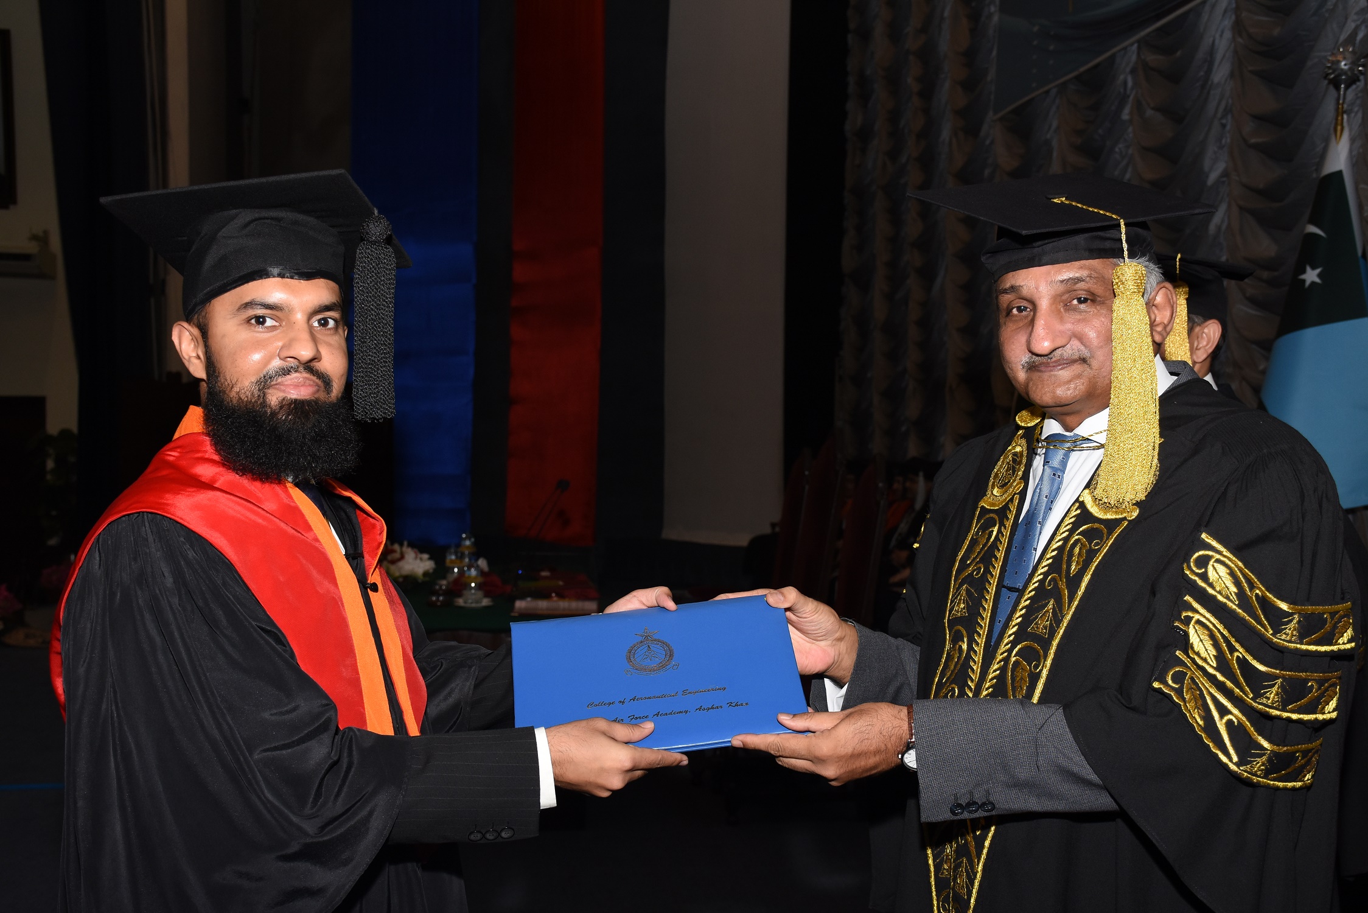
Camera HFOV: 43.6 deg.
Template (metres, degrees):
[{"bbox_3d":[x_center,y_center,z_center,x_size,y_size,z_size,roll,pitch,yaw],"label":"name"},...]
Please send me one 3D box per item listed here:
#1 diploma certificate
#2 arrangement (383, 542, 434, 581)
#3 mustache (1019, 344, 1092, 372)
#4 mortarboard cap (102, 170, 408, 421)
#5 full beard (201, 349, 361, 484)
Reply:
[{"bbox_3d":[-0.031,0.241,1.855,0.307,0.014,0.219,-7,37,-2],"label":"diploma certificate"},{"bbox_3d":[-1.145,0.425,6.900,0.280,0.170,0.250,1,2,-6],"label":"arrangement"},{"bbox_3d":[0.398,-0.105,1.835,0.076,0.026,0.028,-7,3,34],"label":"mustache"},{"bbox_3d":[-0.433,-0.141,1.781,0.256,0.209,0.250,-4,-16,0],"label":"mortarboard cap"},{"bbox_3d":[-0.406,-0.041,1.765,0.150,0.145,0.130,-2,-8,-41],"label":"full beard"}]

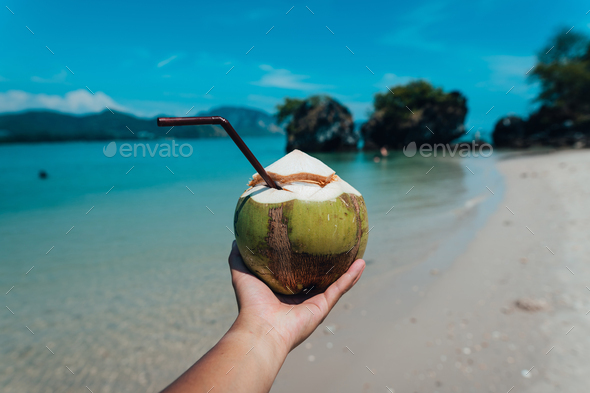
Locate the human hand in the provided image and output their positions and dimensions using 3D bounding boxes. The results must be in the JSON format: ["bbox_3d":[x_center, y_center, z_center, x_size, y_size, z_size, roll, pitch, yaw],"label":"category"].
[{"bbox_3d":[0.004,0.098,0.450,0.140,0.112,0.172,5,39,11],"label":"human hand"}]

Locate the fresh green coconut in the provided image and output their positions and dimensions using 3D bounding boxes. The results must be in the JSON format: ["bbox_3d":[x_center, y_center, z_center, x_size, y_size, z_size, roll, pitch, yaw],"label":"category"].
[{"bbox_3d":[0.007,0.030,0.460,0.153,0.163,0.153,0,8,0],"label":"fresh green coconut"}]

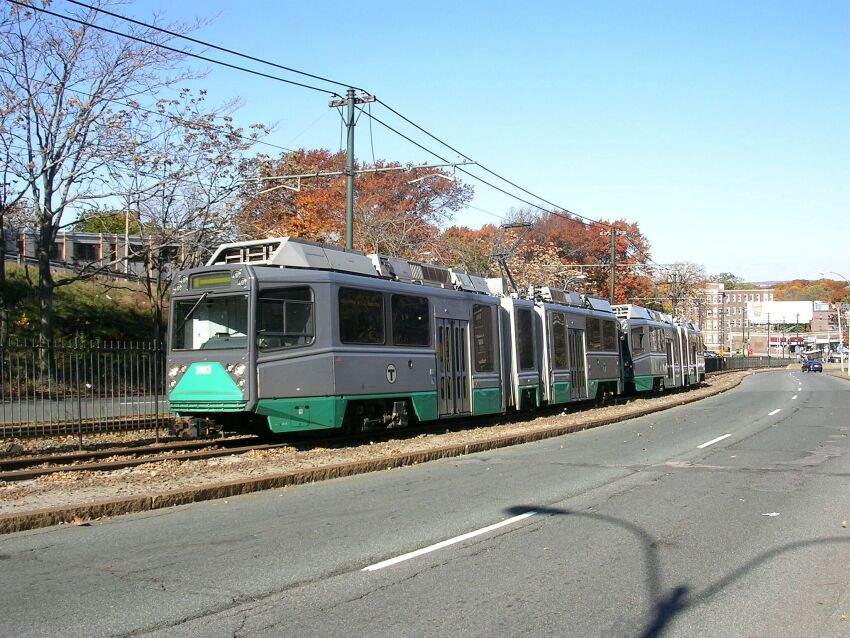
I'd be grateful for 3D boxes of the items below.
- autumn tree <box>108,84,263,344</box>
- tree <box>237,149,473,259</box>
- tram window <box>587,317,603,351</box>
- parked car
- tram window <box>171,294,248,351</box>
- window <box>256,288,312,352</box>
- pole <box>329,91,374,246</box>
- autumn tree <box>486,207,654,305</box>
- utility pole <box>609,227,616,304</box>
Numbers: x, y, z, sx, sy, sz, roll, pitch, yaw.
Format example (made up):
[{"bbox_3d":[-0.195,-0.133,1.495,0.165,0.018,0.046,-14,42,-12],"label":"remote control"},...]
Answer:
[{"bbox_3d":[-9.410,-3.100,37.000,6.400,12.100,6.000,0,-1,0],"label":"autumn tree"},{"bbox_3d":[-4.900,-4.700,65.000,16.500,14.400,13.000,0,-1,0],"label":"tree"},{"bbox_3d":[5.339,0.457,29.400,0.070,1.050,1.500,-2,-4,28],"label":"tram window"},{"bbox_3d":[44.306,5.422,107.000,1.780,1.470,4.500,0,-1,10],"label":"parked car"},{"bbox_3d":[-3.585,0.067,15.600,1.680,0.930,0.120,-1,-4,29],"label":"tram window"},{"bbox_3d":[-2.344,0.000,15.800,0.090,1.070,1.280,-3,-4,40],"label":"window"},{"bbox_3d":[-1.840,-1.500,22.700,1.250,8.200,0.300,1,-1,29],"label":"pole"},{"bbox_3d":[14.126,-2.900,90.000,16.000,15.500,13.000,0,-1,0],"label":"autumn tree"},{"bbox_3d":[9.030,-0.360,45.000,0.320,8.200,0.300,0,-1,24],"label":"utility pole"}]

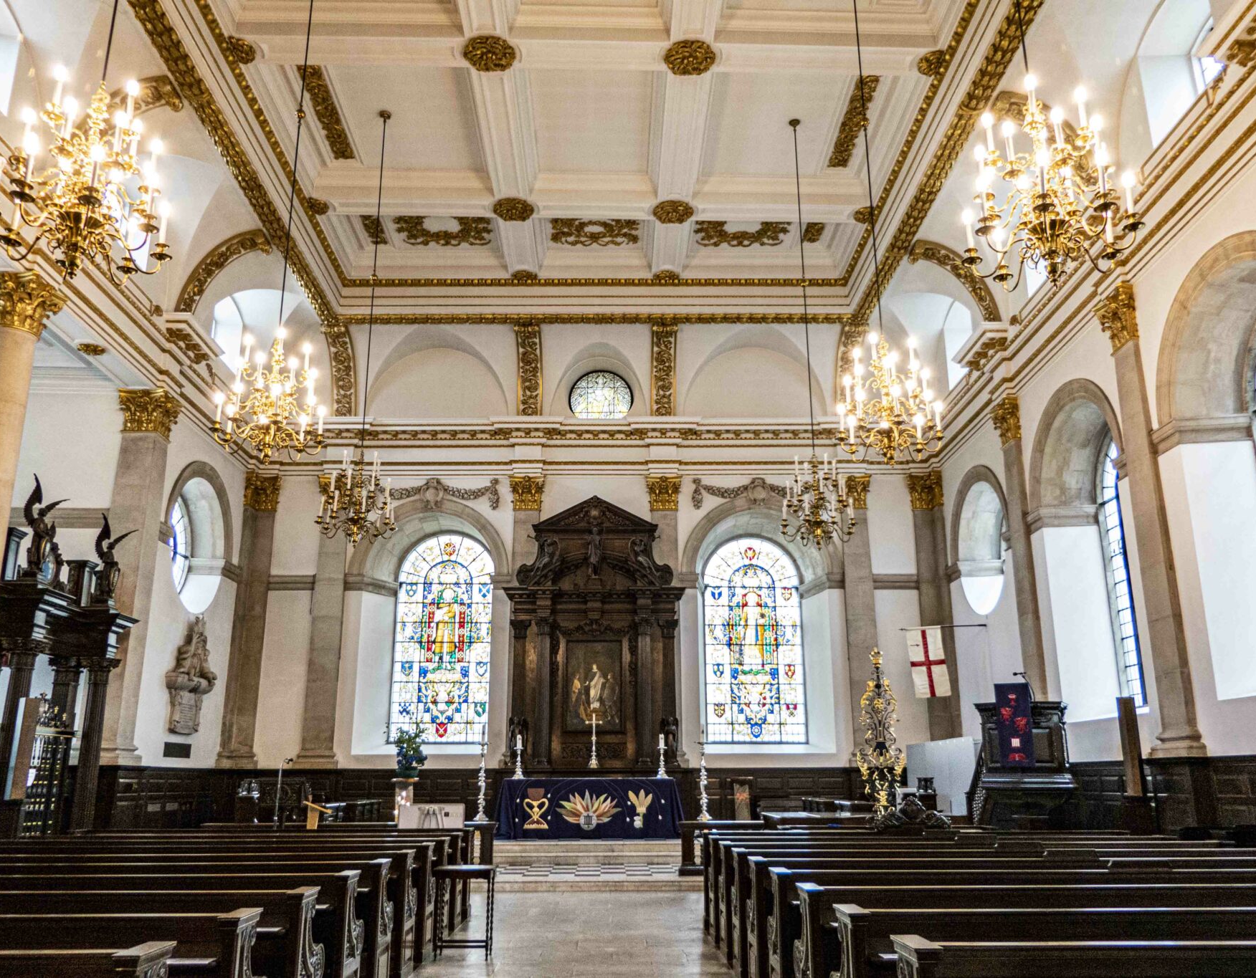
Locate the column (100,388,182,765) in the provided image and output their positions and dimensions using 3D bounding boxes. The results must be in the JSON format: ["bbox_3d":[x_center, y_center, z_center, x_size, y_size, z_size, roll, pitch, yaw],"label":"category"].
[{"bbox_3d":[-8.394,1.390,16.470,0.850,6.270,0.750,0,-16,-1],"label":"column"}]

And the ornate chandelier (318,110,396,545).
[{"bbox_3d":[-4.087,-2.774,15.613,1.180,7.579,1.180,0,-16,-1],"label":"ornate chandelier"}]

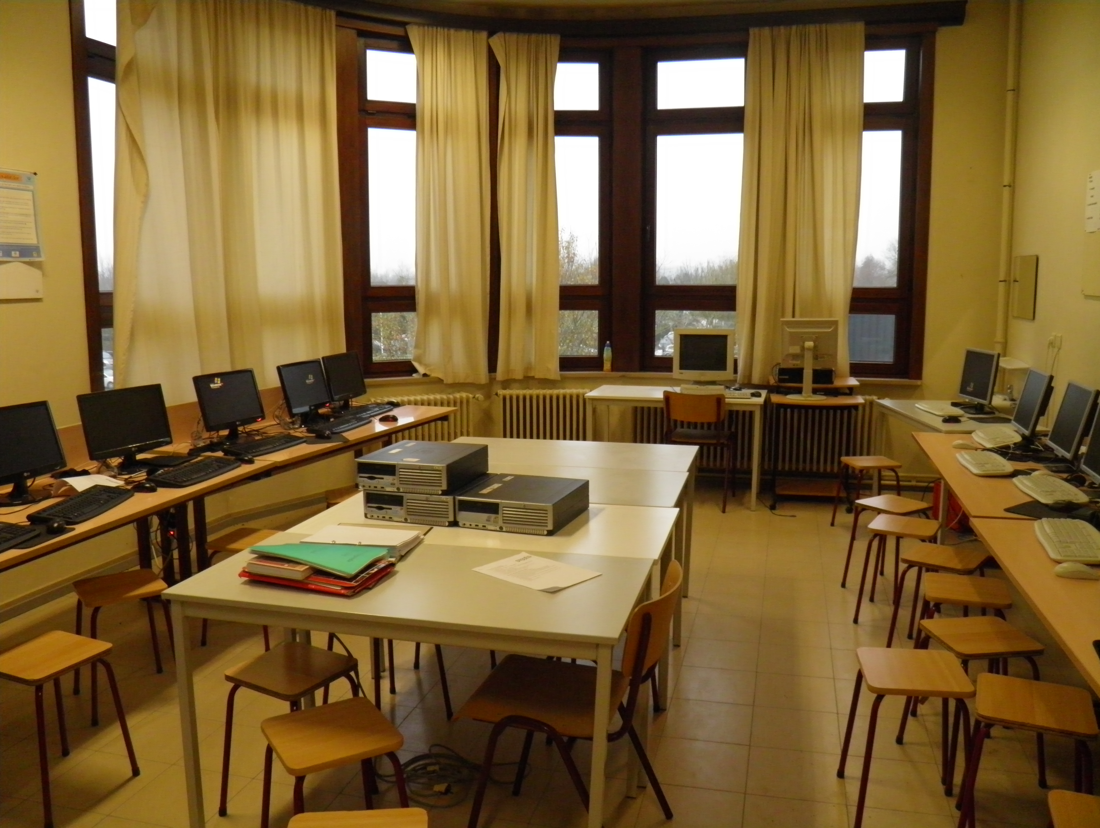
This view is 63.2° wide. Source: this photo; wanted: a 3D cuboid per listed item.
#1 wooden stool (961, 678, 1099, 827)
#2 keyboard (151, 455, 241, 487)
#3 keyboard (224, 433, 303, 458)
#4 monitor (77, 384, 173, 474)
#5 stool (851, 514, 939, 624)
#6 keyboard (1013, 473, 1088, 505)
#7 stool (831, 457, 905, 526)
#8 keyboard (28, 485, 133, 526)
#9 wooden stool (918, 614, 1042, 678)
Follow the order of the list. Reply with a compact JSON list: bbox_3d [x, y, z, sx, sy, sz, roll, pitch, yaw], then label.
[{"bbox_3d":[1.318,1.008,2.469,0.330,0.448,0.330,4,10,25],"label":"wooden stool"},{"bbox_3d":[-1.472,0.240,3.734,0.165,0.035,0.450,1,9,11],"label":"keyboard"},{"bbox_3d":[-1.391,0.157,4.406,0.165,0.035,0.445,3,9,20],"label":"keyboard"},{"bbox_3d":[-1.860,0.068,3.909,0.175,0.350,0.442,3,9,23],"label":"monitor"},{"bbox_3d":[1.604,0.721,4.074,0.325,0.452,0.325,5,10,30],"label":"stool"},{"bbox_3d":[1.916,0.282,3.432,0.165,0.028,0.440,-5,7,14],"label":"keyboard"},{"bbox_3d":[1.984,0.517,5.542,0.330,0.450,0.330,-1,9,-4],"label":"stool"},{"bbox_3d":[-1.648,0.322,3.174,0.165,0.035,0.450,0,8,2],"label":"keyboard"},{"bbox_3d":[1.385,0.939,2.921,0.330,0.448,0.330,0,9,-5],"label":"wooden stool"}]

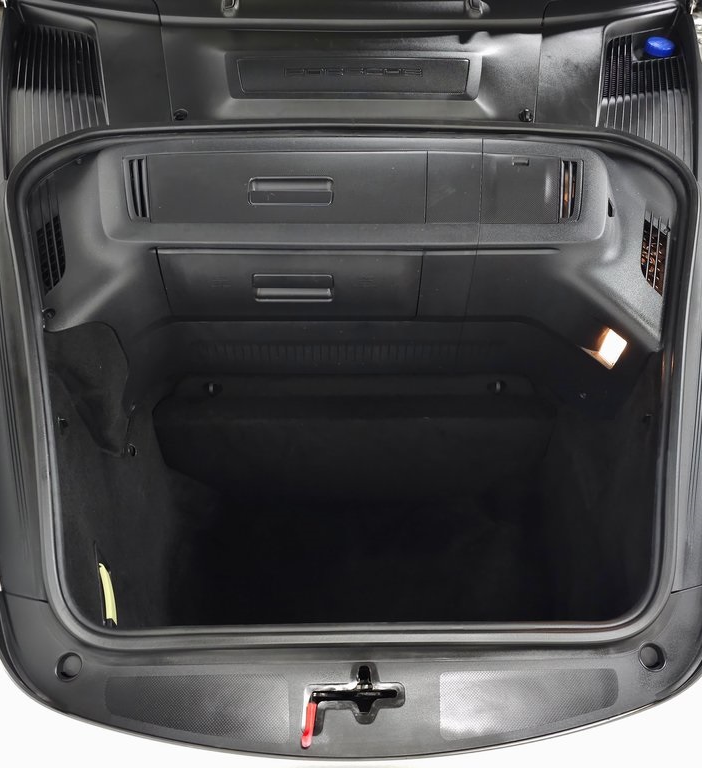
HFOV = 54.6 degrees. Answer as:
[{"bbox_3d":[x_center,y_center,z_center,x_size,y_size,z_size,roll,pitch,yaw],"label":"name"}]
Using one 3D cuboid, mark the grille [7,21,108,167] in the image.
[{"bbox_3d":[-0.466,-0.457,1.081,0.150,0.035,0.215,0,100,-3],"label":"grille"}]

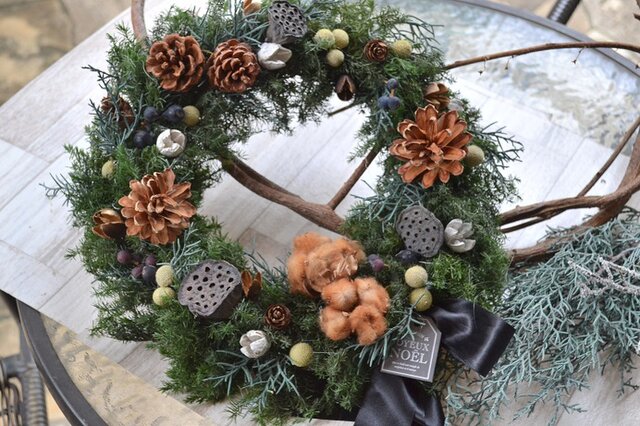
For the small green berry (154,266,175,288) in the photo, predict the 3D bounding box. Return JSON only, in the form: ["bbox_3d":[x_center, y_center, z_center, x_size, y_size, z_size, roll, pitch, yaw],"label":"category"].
[{"bbox_3d":[-0.108,0.044,0.668,0.014,0.015,0.014,1,52,-1],"label":"small green berry"}]

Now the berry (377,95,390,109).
[{"bbox_3d":[0.050,-0.088,0.755,0.011,0.011,0.011,3,47,-3],"label":"berry"}]

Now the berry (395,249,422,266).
[{"bbox_3d":[0.059,0.029,0.638,0.015,0.013,0.015,2,49,-2],"label":"berry"}]

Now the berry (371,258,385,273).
[{"bbox_3d":[0.041,0.038,0.687,0.010,0.010,0.010,1,52,-1],"label":"berry"}]

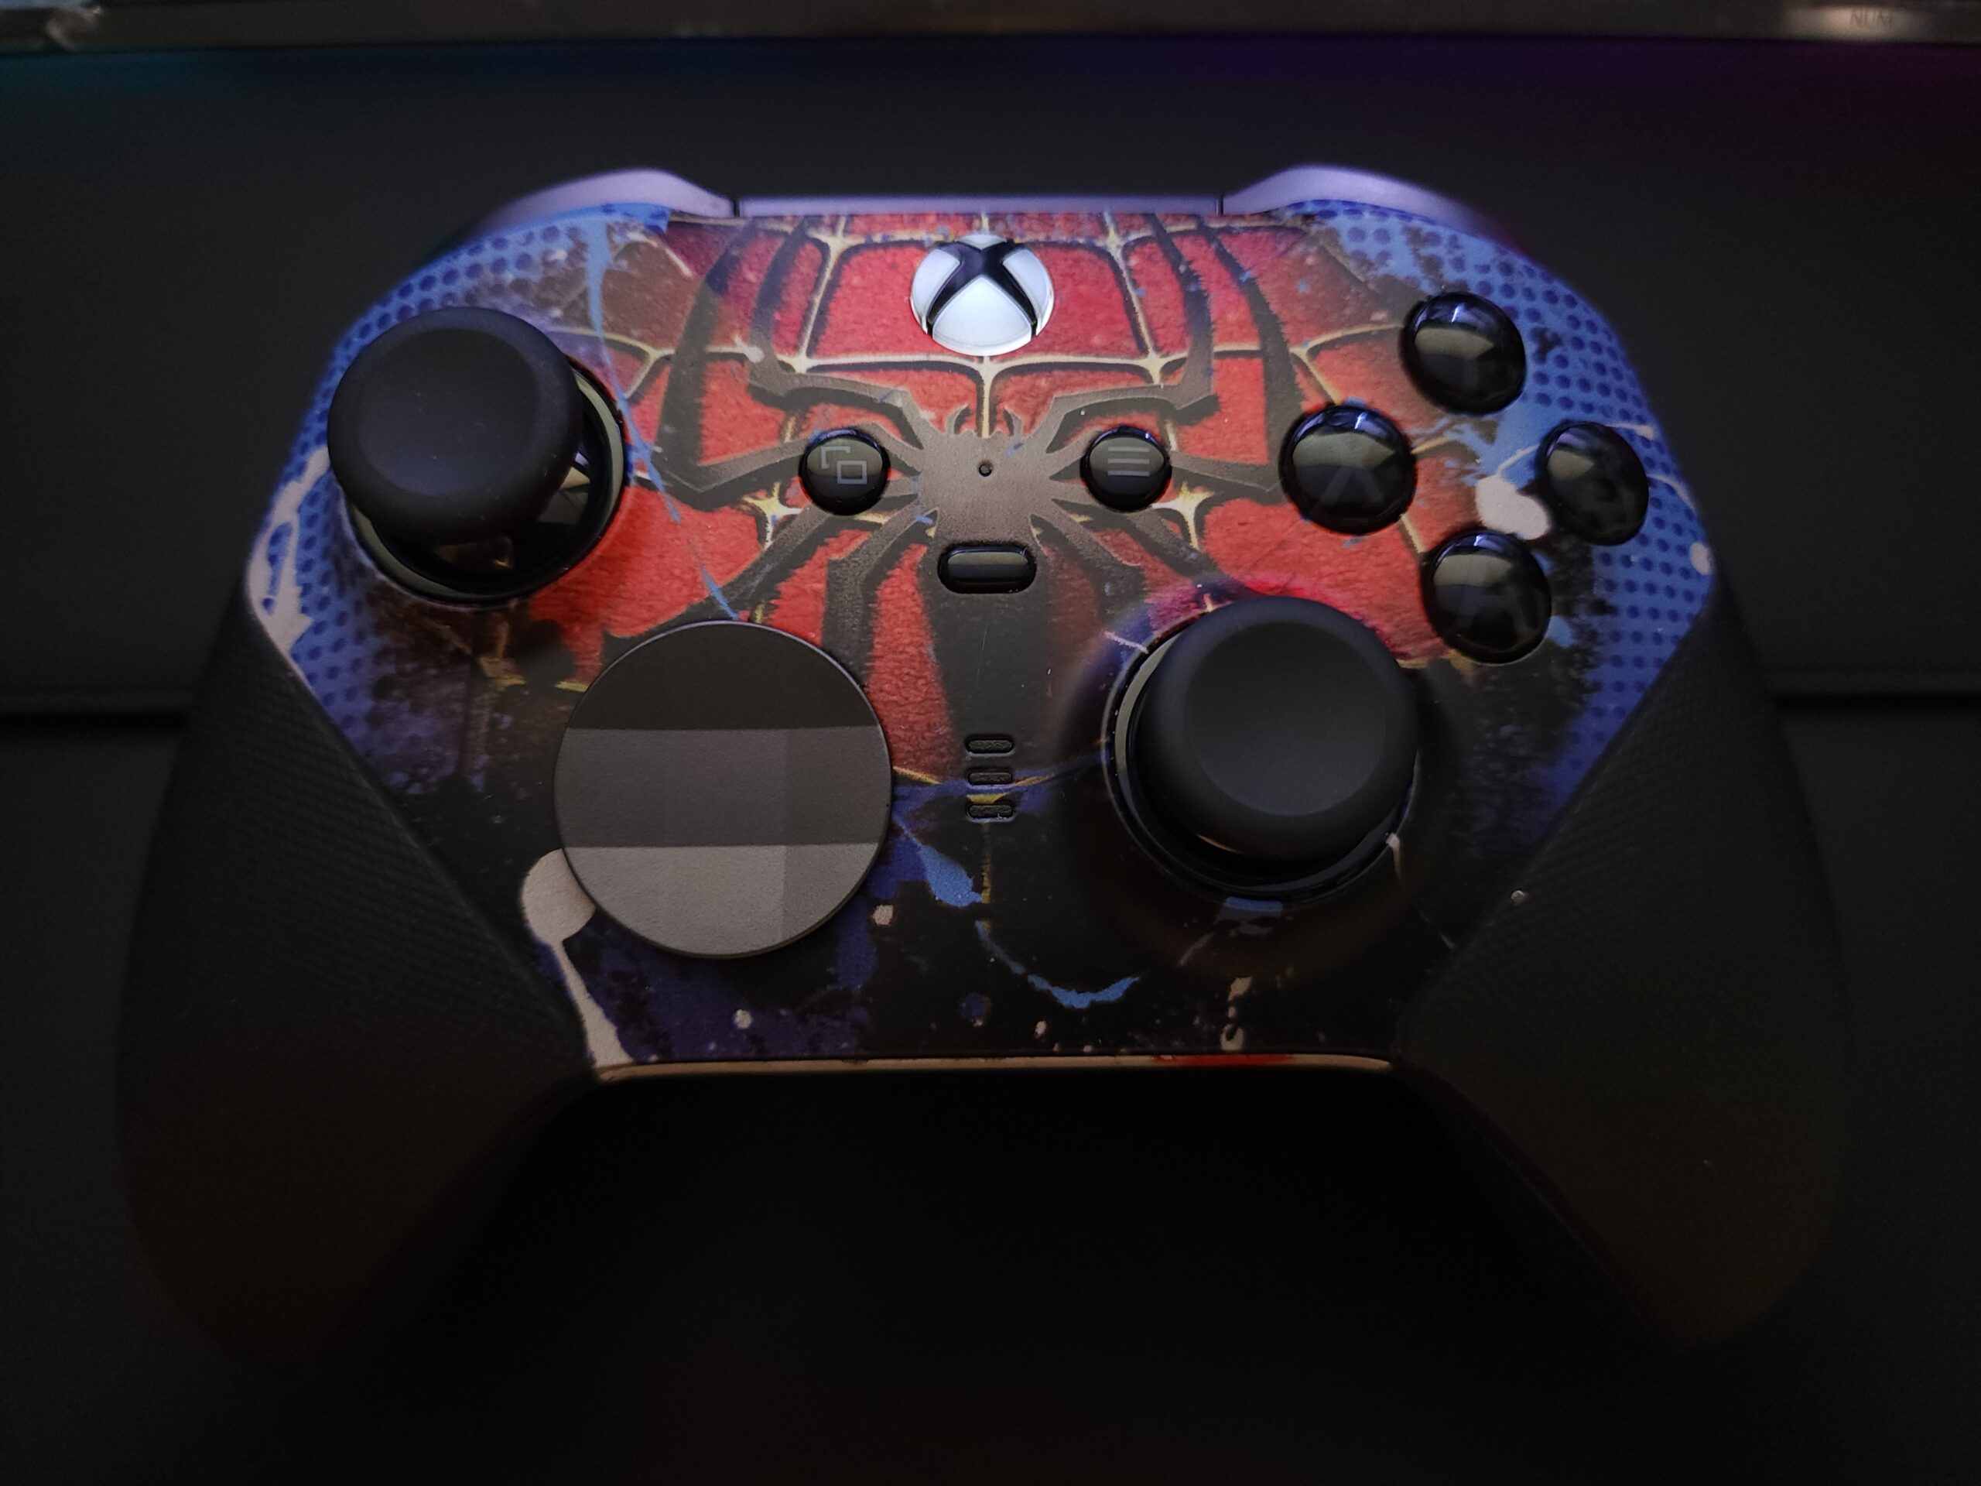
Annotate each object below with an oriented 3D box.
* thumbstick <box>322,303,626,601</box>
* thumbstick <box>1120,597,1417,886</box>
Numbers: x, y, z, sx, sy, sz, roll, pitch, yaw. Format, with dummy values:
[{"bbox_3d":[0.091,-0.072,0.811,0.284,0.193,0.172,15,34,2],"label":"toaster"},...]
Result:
[{"bbox_3d":[-0.039,-0.022,0.098,0.021,0.011,0.021,0,76,0],"label":"thumbstick"},{"bbox_3d":[0.020,-0.001,0.092,0.021,0.011,0.021,0,76,0],"label":"thumbstick"}]

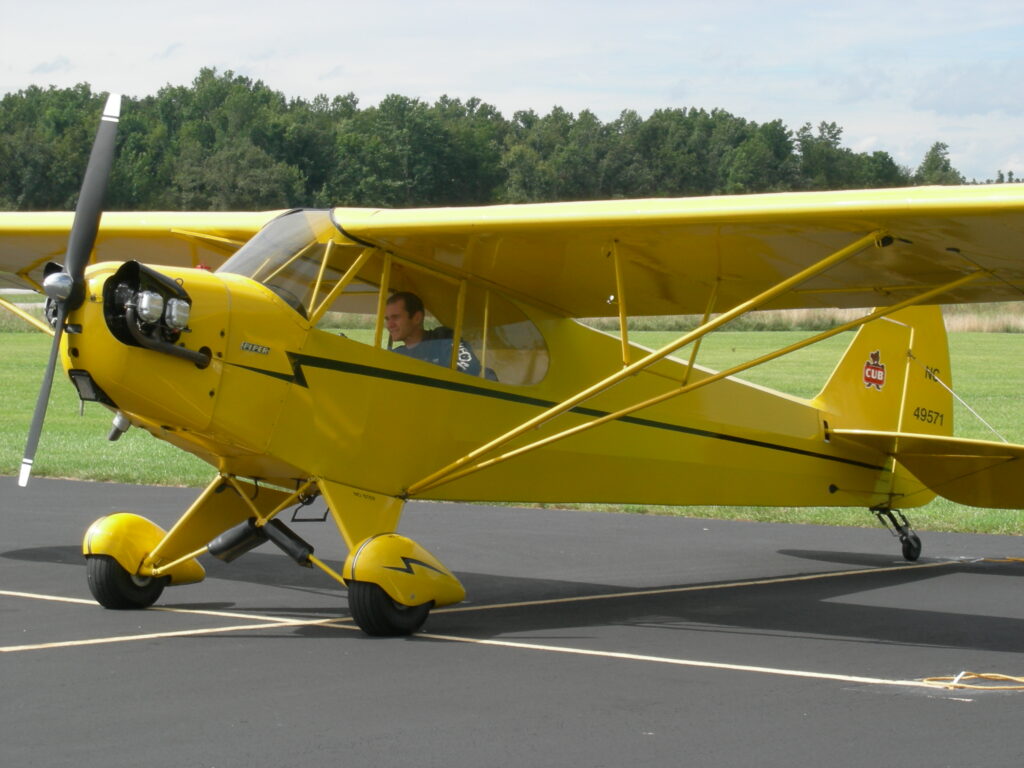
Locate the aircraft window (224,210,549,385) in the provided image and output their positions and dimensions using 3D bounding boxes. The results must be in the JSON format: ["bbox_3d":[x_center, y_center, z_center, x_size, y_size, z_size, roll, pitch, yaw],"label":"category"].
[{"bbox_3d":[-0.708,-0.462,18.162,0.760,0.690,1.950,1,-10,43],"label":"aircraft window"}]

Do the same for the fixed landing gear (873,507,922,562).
[{"bbox_3d":[2.226,0.863,21.301,0.180,0.320,0.350,1,2,43],"label":"fixed landing gear"}]

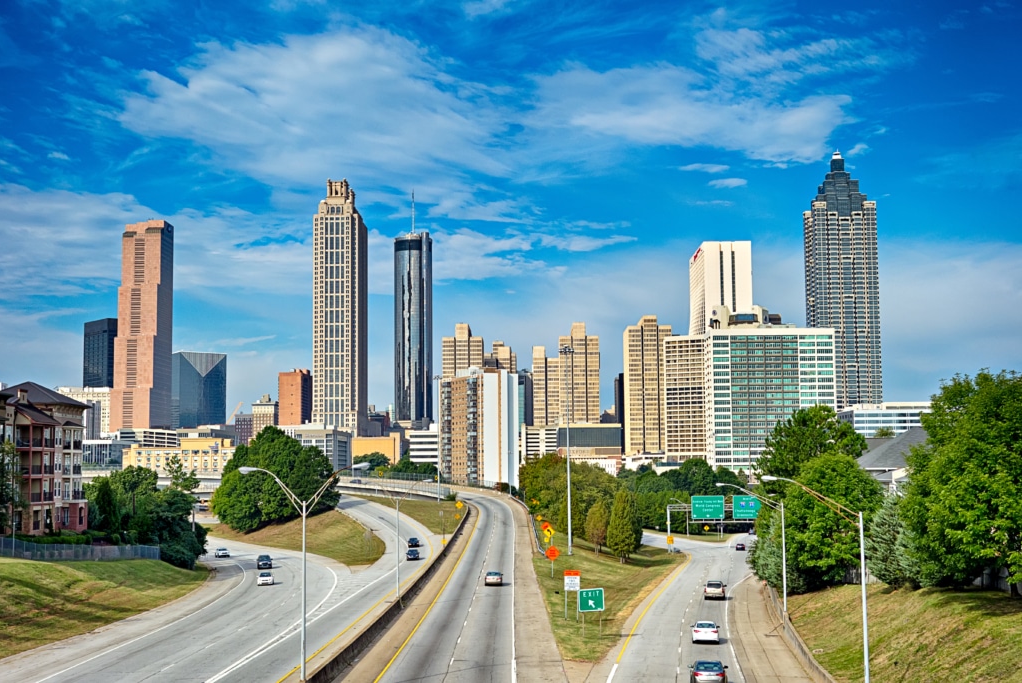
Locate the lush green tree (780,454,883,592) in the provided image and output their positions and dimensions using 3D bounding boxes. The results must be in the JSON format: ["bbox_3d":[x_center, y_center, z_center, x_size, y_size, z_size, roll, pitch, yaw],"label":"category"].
[{"bbox_3d":[28.277,16.029,122.987,9.173,12.076,9.173,-1,-6,0],"label":"lush green tree"}]

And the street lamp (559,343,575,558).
[{"bbox_3d":[8.244,15.791,203.429,2.200,30.850,2.200,-1,-6,0],"label":"street lamp"}]

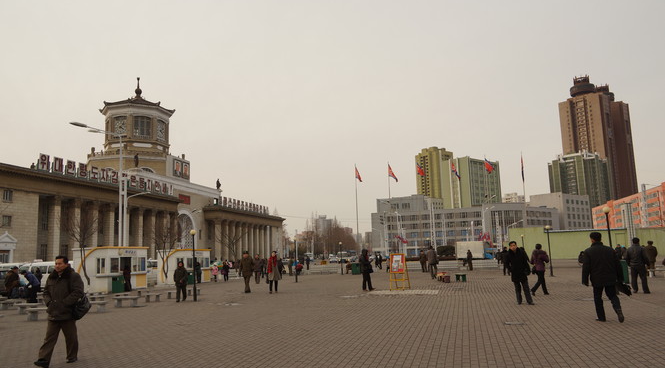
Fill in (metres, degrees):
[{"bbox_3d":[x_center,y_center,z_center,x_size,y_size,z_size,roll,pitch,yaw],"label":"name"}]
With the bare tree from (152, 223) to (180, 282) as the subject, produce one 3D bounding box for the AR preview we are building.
[{"bbox_3d":[-9.833,4.159,29.600,1.650,3.750,1.650,1,-8,-18],"label":"bare tree"}]

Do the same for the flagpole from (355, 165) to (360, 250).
[{"bbox_3d":[4.062,4.767,83.153,0.300,16.640,0.300,-2,-8,0],"label":"flagpole"}]

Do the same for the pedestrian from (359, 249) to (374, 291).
[{"bbox_3d":[1.382,3.543,20.516,0.500,1.680,0.500,-1,-8,-9],"label":"pedestrian"}]

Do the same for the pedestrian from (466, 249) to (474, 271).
[{"bbox_3d":[10.559,5.842,38.109,0.500,1.570,0.380,3,-9,-30],"label":"pedestrian"}]

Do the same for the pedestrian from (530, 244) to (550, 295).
[{"bbox_3d":[6.805,2.814,16.300,0.450,1.670,0.520,5,-10,-42],"label":"pedestrian"}]

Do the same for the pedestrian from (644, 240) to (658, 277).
[{"bbox_3d":[15.151,3.568,23.700,0.520,1.660,0.360,-7,-9,27],"label":"pedestrian"}]

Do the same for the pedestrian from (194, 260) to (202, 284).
[{"bbox_3d":[-10.167,6.753,37.800,0.480,1.600,0.500,-8,-10,36],"label":"pedestrian"}]

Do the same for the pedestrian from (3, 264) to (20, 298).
[{"bbox_3d":[-14.612,4.526,22.705,0.650,1.510,0.550,0,-8,-15],"label":"pedestrian"}]

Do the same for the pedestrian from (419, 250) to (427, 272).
[{"bbox_3d":[6.881,5.817,37.413,0.520,1.630,0.380,-2,-8,-3],"label":"pedestrian"}]

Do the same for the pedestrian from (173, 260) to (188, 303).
[{"bbox_3d":[-6.104,3.934,20.100,0.600,1.640,0.420,-1,-8,-9],"label":"pedestrian"}]

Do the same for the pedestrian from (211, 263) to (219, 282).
[{"bbox_3d":[-7.770,5.875,33.000,0.380,1.220,0.420,-7,-9,30],"label":"pedestrian"}]

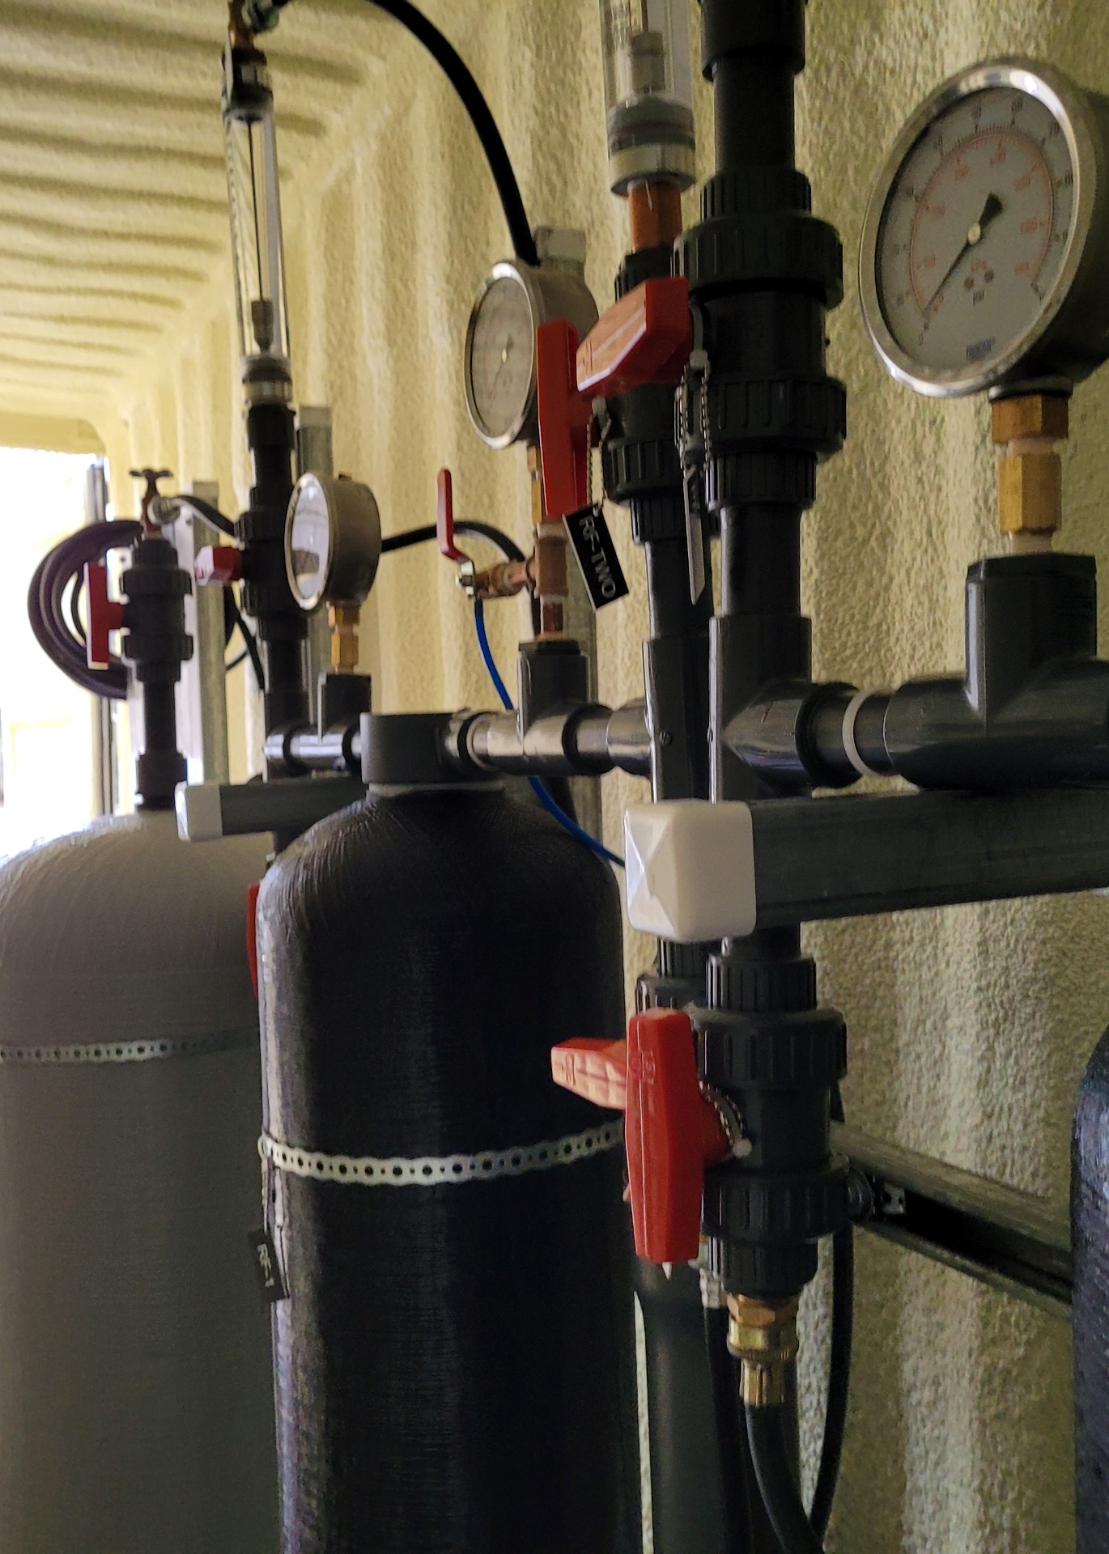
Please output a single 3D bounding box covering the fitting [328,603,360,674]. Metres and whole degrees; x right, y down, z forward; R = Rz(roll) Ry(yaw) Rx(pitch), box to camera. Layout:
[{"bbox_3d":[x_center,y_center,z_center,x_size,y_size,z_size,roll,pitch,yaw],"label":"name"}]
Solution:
[{"bbox_3d":[-0.171,-0.114,1.267,0.026,0.057,0.026,-2,1,-26],"label":"fitting"}]

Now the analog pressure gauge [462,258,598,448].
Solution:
[{"bbox_3d":[-0.011,-0.256,0.949,0.050,0.112,0.110,-2,1,-29],"label":"analog pressure gauge"}]

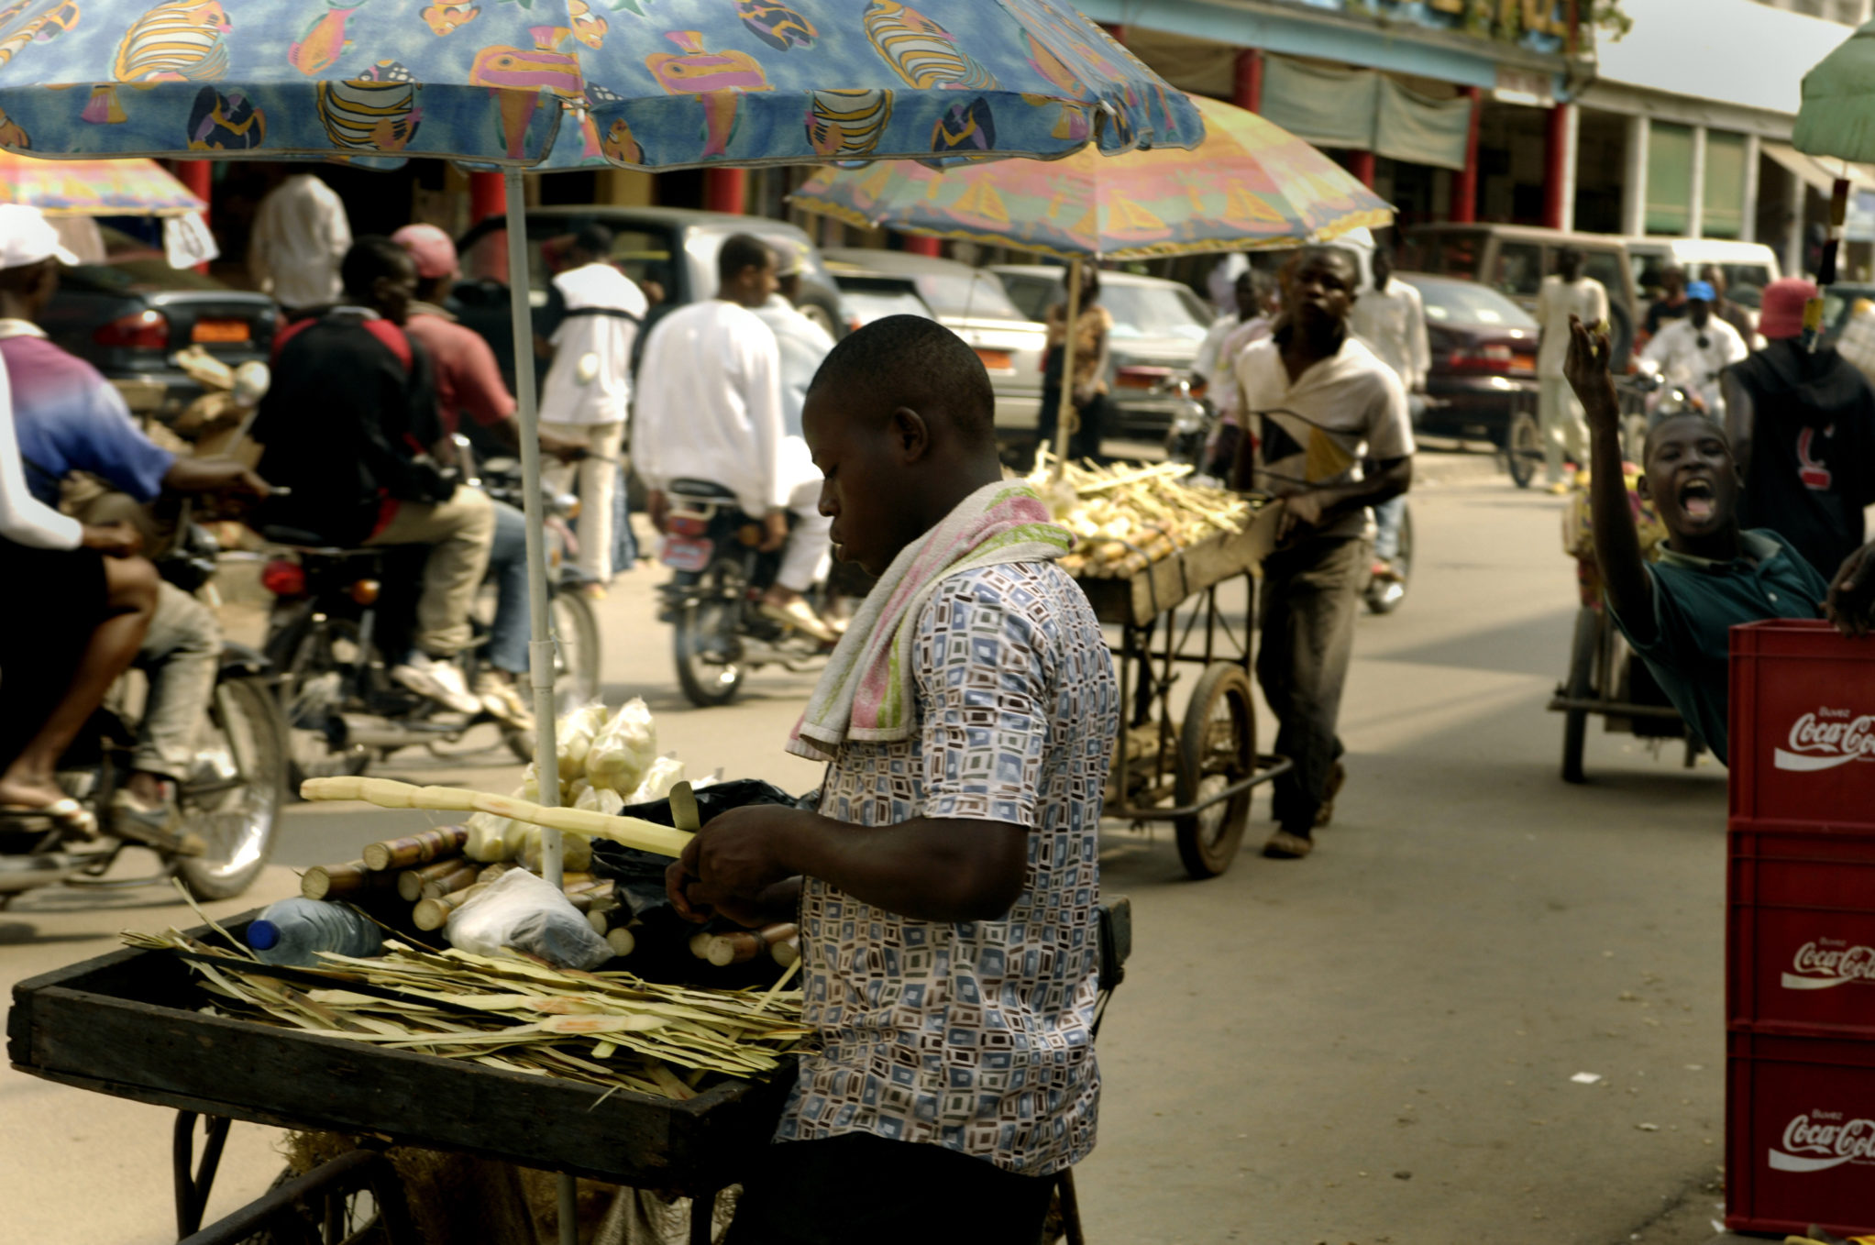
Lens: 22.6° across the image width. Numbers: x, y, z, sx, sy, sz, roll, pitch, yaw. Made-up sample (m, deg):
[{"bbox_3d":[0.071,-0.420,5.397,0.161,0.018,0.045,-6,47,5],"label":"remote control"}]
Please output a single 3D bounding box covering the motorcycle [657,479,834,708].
[{"bbox_3d":[-0.400,-0.270,16.950,0.750,1.080,1.950,5,5,29],"label":"motorcycle"}]

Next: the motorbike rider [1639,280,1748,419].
[{"bbox_3d":[4.493,-1.448,27.800,0.660,1.250,0.680,2,5,13],"label":"motorbike rider"}]

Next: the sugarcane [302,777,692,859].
[{"bbox_3d":[-0.449,0.201,4.835,0.466,0.035,0.030,7,6,21],"label":"sugarcane"}]

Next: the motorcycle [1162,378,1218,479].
[{"bbox_3d":[1.425,-0.721,23.395,0.740,1.080,1.950,4,5,18],"label":"motorcycle"}]

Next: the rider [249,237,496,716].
[{"bbox_3d":[-1.700,-0.440,14.150,0.530,1.420,0.700,5,5,30],"label":"rider"}]

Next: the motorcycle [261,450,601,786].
[{"bbox_3d":[-1.532,-0.080,14.613,0.740,1.060,1.950,5,6,27],"label":"motorcycle"}]

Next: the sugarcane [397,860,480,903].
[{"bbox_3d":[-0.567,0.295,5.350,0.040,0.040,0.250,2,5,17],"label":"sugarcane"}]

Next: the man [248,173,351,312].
[{"bbox_3d":[-3.340,-1.750,24.600,0.540,1.700,0.360,2,4,-4],"label":"man"}]

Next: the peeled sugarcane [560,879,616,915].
[{"bbox_3d":[-0.399,0.314,5.350,0.035,0.040,0.220,2,5,17],"label":"peeled sugarcane"}]

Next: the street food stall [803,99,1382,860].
[{"bbox_3d":[0.456,-0.384,12.662,1.650,2.160,1.700,4,5,20],"label":"street food stall"}]

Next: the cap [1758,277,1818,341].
[{"bbox_3d":[2.670,-0.982,14.700,0.190,0.190,0.230,1,5,5],"label":"cap"}]

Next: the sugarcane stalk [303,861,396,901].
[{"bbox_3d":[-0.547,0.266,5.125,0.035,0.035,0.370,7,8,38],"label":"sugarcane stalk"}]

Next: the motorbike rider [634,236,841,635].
[{"bbox_3d":[-0.674,-0.664,17.008,0.560,1.520,0.800,4,5,20],"label":"motorbike rider"}]

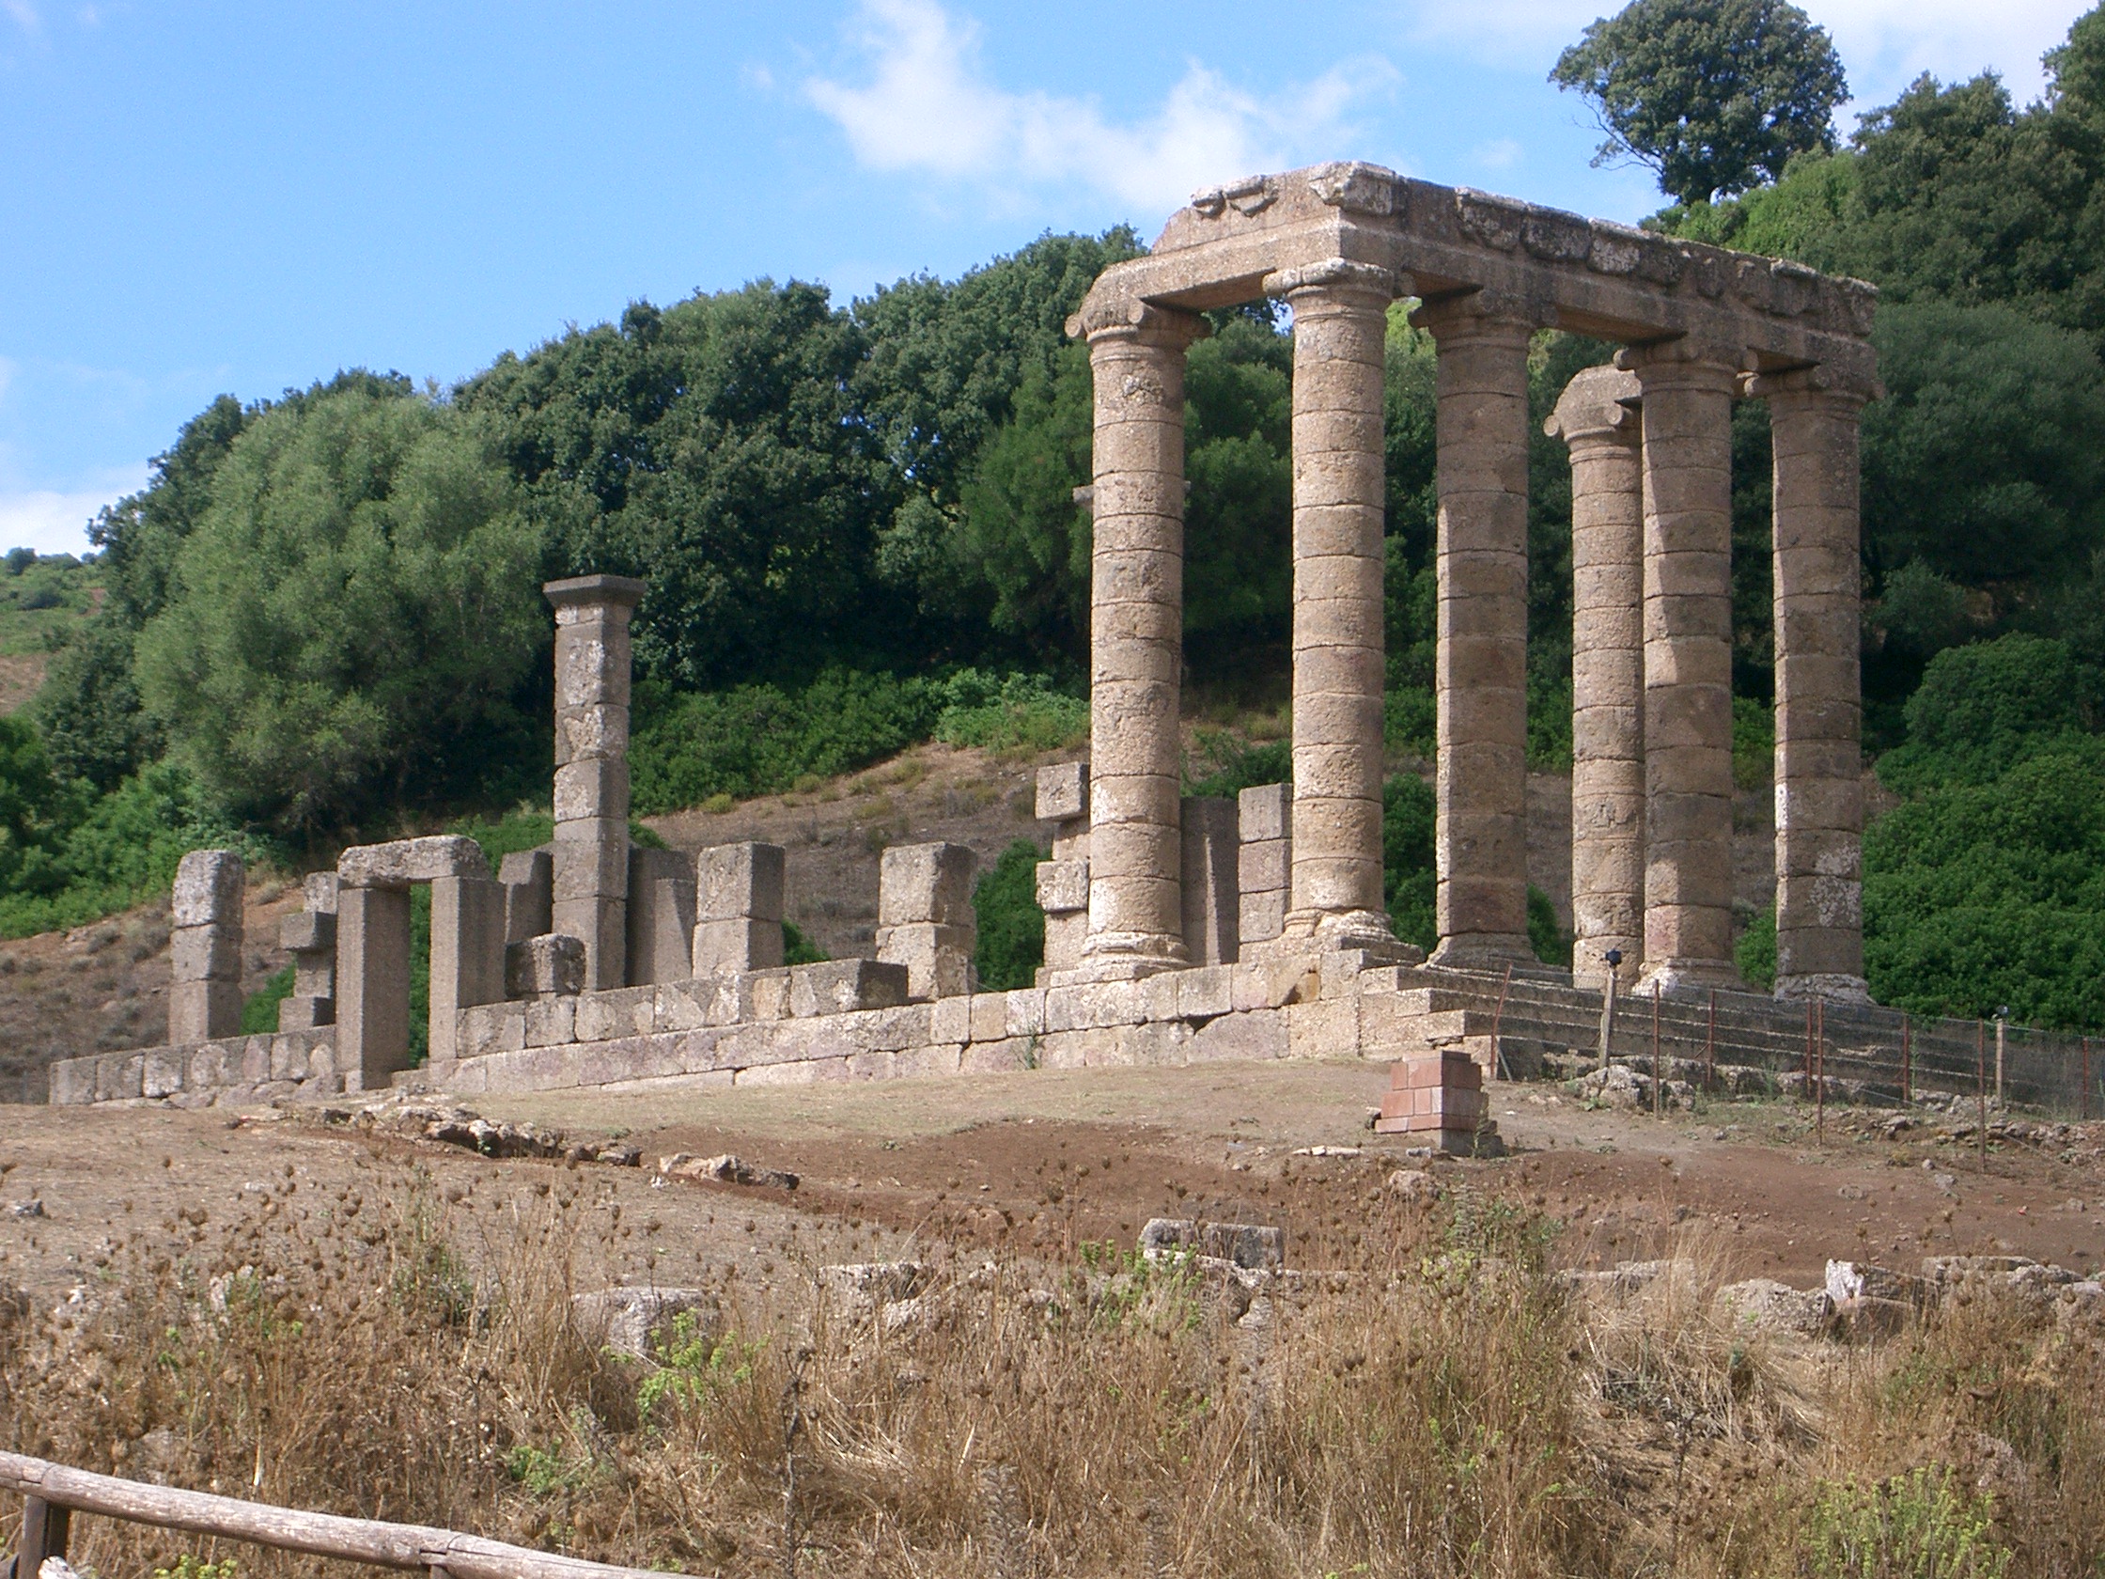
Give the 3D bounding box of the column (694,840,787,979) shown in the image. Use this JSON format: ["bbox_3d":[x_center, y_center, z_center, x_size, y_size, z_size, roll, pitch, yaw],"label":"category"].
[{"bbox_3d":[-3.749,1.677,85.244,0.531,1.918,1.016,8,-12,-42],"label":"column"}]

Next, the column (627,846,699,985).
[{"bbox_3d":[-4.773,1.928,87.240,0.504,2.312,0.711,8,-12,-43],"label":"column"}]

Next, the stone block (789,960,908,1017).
[{"bbox_3d":[-2.258,2.245,79.011,0.740,0.560,1.150,8,-11,-43],"label":"stone block"}]

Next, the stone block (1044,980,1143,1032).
[{"bbox_3d":[0.641,2.396,77.574,0.547,0.425,1.512,8,-12,-43],"label":"stone block"}]

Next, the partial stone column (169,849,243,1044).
[{"bbox_3d":[-10.692,2.080,90.025,0.504,2.524,0.858,8,-12,-43],"label":"partial stone column"}]

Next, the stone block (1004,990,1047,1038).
[{"bbox_3d":[-0.045,2.438,76.574,0.620,0.490,0.560,8,-11,-43],"label":"stone block"}]

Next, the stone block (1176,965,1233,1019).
[{"bbox_3d":[1.837,2.149,74.666,0.650,0.460,0.790,8,-11,-43],"label":"stone block"}]

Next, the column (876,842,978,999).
[{"bbox_3d":[-1.380,1.626,79.468,0.600,1.930,0.980,8,-11,-43],"label":"column"}]

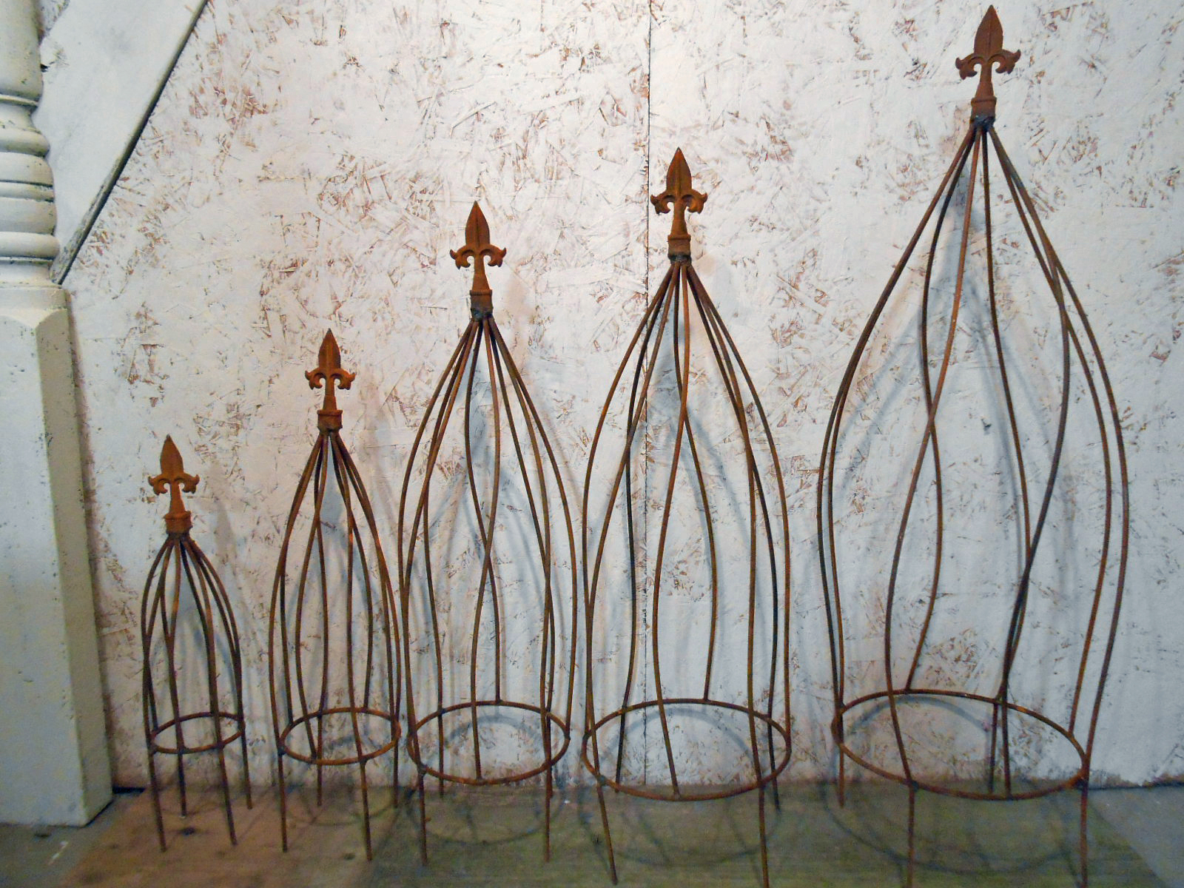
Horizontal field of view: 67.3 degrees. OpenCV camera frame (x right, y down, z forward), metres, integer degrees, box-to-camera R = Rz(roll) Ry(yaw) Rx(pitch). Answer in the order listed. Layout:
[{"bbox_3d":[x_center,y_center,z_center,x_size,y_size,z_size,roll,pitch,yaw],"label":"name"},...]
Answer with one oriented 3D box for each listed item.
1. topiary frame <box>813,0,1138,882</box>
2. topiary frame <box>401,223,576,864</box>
[{"bbox_3d":[0.469,0.016,1.105,0.355,1.049,0.355,0,9,0],"label":"topiary frame"},{"bbox_3d":[-0.138,0.119,1.147,0.230,0.830,0.230,0,9,0],"label":"topiary frame"}]

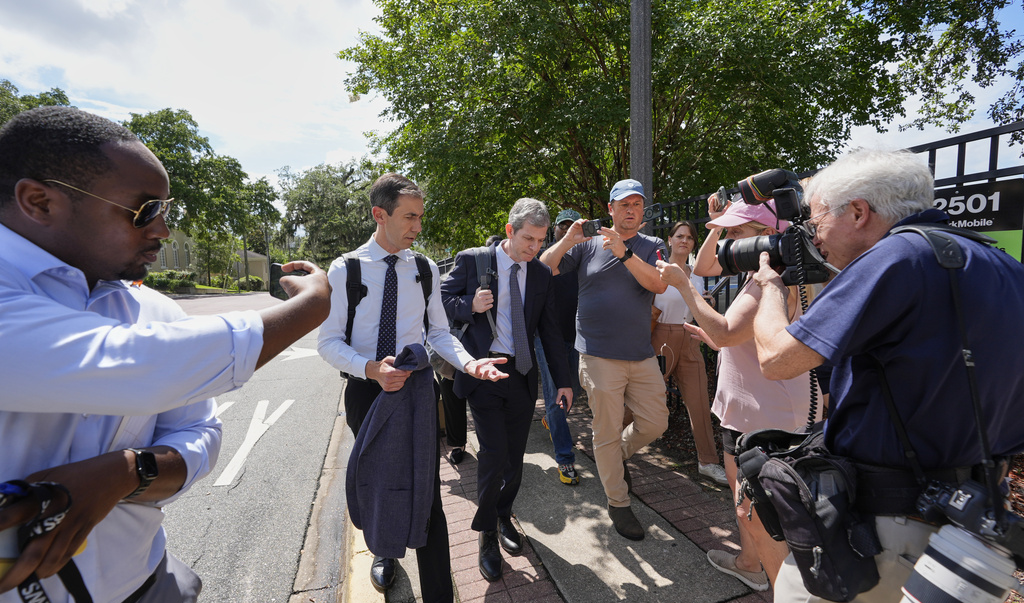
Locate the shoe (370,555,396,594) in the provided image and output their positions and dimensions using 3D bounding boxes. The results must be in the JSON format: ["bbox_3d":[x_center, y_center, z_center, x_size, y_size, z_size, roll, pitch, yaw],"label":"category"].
[{"bbox_3d":[-0.590,1.210,2.130,0.112,0.120,0.300,-2,4,-11],"label":"shoe"}]

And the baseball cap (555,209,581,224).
[{"bbox_3d":[0.378,-0.552,3.000,0.180,0.125,0.260,-1,5,4],"label":"baseball cap"}]

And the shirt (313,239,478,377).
[{"bbox_3d":[-0.475,0.030,1.860,0.610,0.600,0.420,-2,4,-15],"label":"shirt"}]

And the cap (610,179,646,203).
[{"bbox_3d":[0.580,-0.560,2.320,0.178,0.130,0.265,-2,7,-4],"label":"cap"}]

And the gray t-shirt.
[{"bbox_3d":[0.525,-0.020,2.430,0.570,0.710,0.380,-2,4,-5],"label":"gray t-shirt"}]

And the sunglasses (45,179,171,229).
[{"bbox_3d":[-0.625,-0.159,0.710,0.140,0.050,0.140,18,10,-20],"label":"sunglasses"}]

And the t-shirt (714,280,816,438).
[{"bbox_3d":[1.075,0.135,1.970,0.330,0.670,0.430,-1,4,13],"label":"t-shirt"}]

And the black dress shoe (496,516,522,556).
[{"bbox_3d":[-0.020,1.180,2.400,0.110,0.120,0.300,-2,4,-12],"label":"black dress shoe"}]

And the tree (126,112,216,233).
[{"bbox_3d":[-23.800,-6.400,32.000,6.800,12.000,6.800,-4,5,-37],"label":"tree"}]

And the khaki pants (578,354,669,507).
[{"bbox_3d":[0.620,0.650,2.560,0.450,0.930,0.480,-2,4,-9],"label":"khaki pants"}]

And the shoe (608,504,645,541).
[{"bbox_3d":[0.607,1.155,2.480,0.115,0.135,0.300,-3,4,-17],"label":"shoe"}]

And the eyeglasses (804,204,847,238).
[{"bbox_3d":[0.775,-0.192,1.050,0.140,0.045,0.145,-2,-15,-38],"label":"eyeglasses"}]

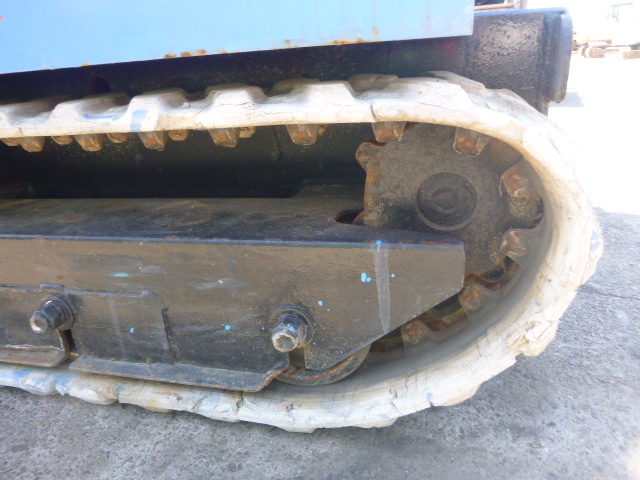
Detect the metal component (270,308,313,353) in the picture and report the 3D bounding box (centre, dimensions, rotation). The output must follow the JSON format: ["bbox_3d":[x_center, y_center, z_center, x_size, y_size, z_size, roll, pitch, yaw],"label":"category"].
[{"bbox_3d":[-0.033,0.102,0.497,0.046,0.046,0.035,1,21,13],"label":"metal component"}]

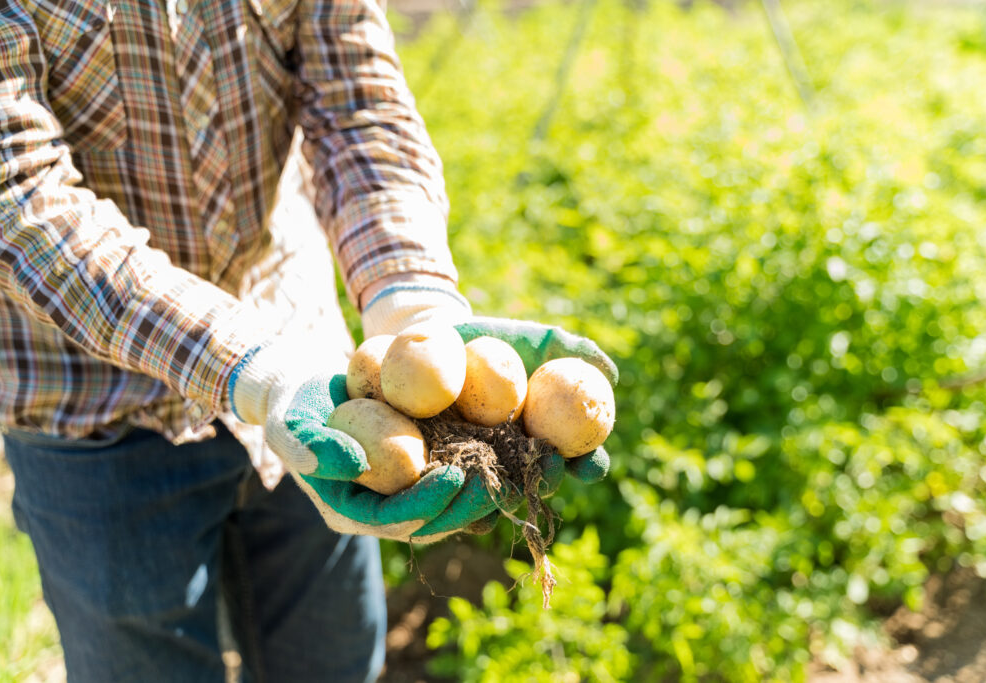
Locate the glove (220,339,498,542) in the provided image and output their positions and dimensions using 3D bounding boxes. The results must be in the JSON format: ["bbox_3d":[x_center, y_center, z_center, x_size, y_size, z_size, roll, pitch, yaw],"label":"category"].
[{"bbox_3d":[-0.098,0.069,0.830,0.205,0.100,0.120,20,25,15],"label":"glove"}]

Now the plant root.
[{"bbox_3d":[-0.004,0.128,0.830,0.105,0.140,0.085,0,20,0],"label":"plant root"}]

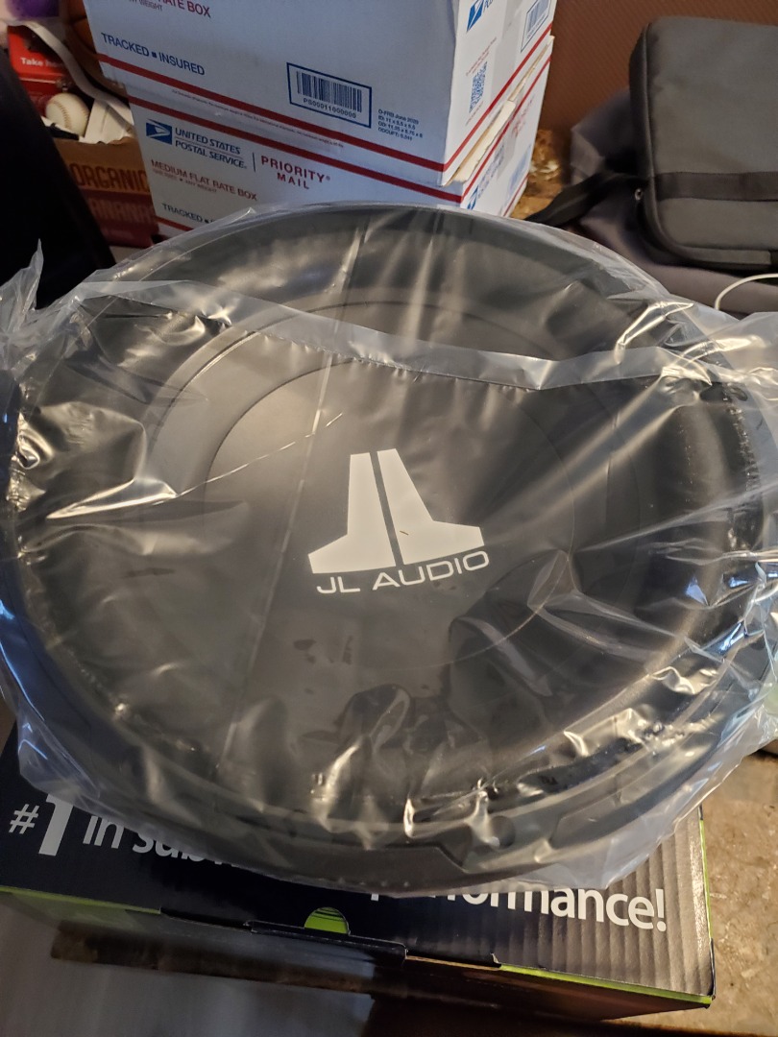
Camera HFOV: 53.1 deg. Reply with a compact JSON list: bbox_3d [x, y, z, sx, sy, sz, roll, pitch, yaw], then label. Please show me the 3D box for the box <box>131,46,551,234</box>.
[{"bbox_3d":[-0.035,-0.338,0.698,0.286,0.147,0.220,21,59,11],"label":"box"}]

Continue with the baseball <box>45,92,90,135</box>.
[{"bbox_3d":[-0.571,-0.716,1.390,0.074,0.074,0.074,0,58,-2],"label":"baseball"}]

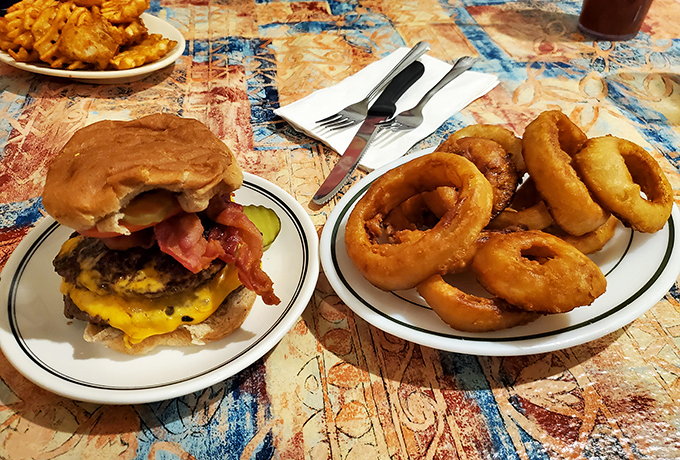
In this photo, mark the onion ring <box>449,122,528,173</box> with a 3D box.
[{"bbox_3d":[0.110,-0.057,0.382,0.064,0.028,0.062,0,45,0],"label":"onion ring"}]

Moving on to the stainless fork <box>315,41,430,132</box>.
[{"bbox_3d":[0.040,-0.146,0.501,0.025,0.020,0.192,26,50,24],"label":"stainless fork"}]

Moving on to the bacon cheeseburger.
[{"bbox_3d":[-0.094,-0.002,0.284,0.118,0.098,0.110,0,45,0],"label":"bacon cheeseburger"}]

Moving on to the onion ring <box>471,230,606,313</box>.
[{"bbox_3d":[0.115,0.023,0.296,0.076,0.026,0.067,20,34,21],"label":"onion ring"}]

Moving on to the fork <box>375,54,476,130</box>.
[{"bbox_3d":[0.088,-0.131,0.486,0.024,0.020,0.167,30,51,26],"label":"fork"}]

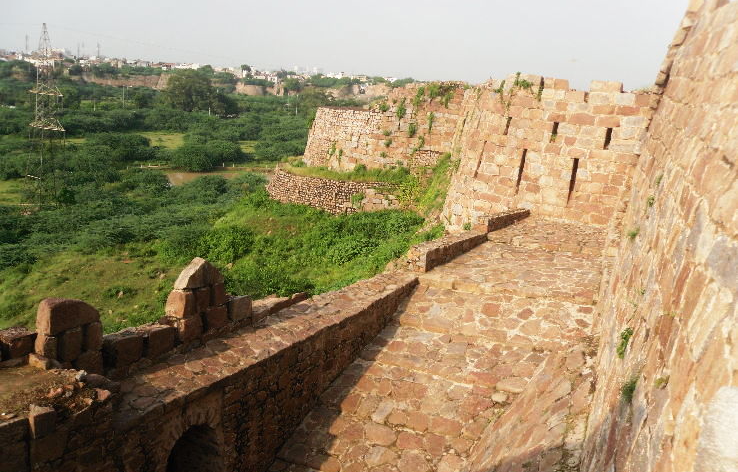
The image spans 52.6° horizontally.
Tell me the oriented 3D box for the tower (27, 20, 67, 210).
[{"bbox_3d":[-52.406,-19.114,120.028,8.000,29.200,4.200,9,13,21],"label":"tower"}]

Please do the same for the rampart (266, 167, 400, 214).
[{"bbox_3d":[-2.517,-3.319,54.446,9.800,2.700,4.400,8,12,17],"label":"rampart"}]

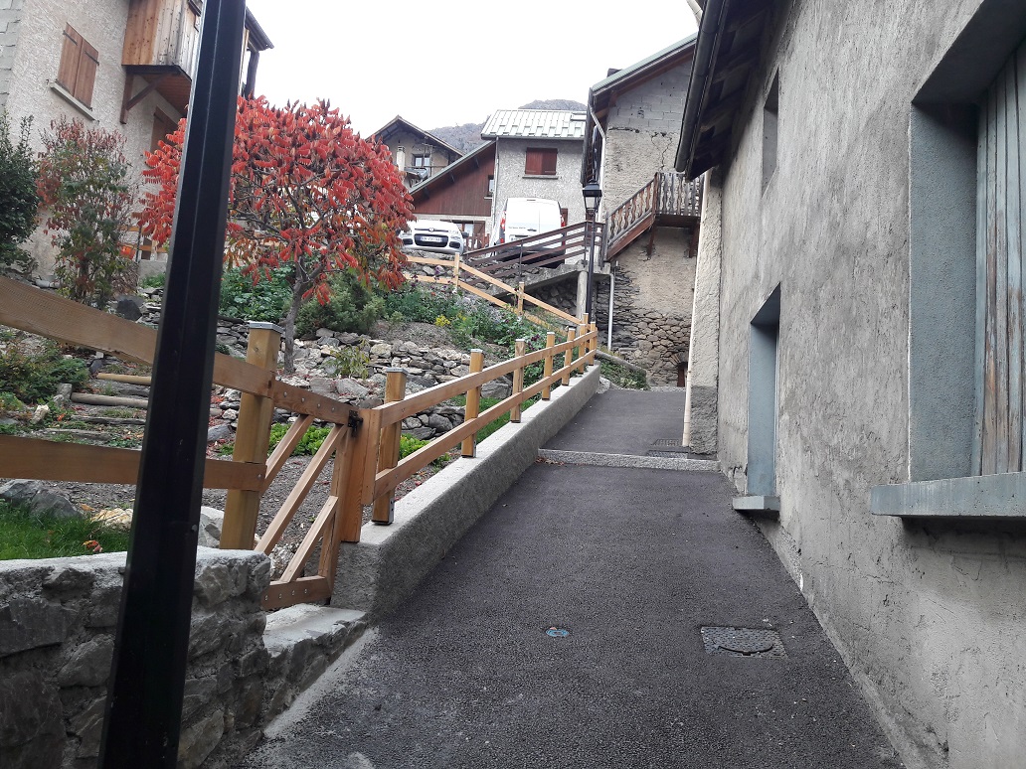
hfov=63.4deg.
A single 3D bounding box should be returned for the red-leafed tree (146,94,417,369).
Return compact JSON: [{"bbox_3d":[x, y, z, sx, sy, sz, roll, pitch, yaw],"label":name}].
[{"bbox_3d":[-2.697,-1.717,9.400,3.108,3.142,2.900,4,-8,0],"label":"red-leafed tree"}]

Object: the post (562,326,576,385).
[{"bbox_3d":[0.870,-0.428,13.248,0.092,0.910,0.092,3,-8,11],"label":"post"}]

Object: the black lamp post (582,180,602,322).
[{"bbox_3d":[1.643,-2.668,18.297,0.460,3.800,0.460,5,-8,-6],"label":"black lamp post"}]

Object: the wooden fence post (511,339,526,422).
[{"bbox_3d":[0.073,-0.030,9.153,0.092,0.910,0.092,3,-8,11],"label":"wooden fence post"}]

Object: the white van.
[{"bbox_3d":[0.280,-3.985,24.950,1.810,1.820,4.300,5,-8,-5],"label":"white van"}]

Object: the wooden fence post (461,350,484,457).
[{"bbox_3d":[-0.334,0.168,7.132,0.092,0.910,0.092,3,-8,11],"label":"wooden fence post"}]

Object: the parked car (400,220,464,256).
[{"bbox_3d":[-2.080,-3.568,22.139,1.650,1.550,3.650,5,-8,-3],"label":"parked car"}]

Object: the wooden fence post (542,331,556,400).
[{"bbox_3d":[0.487,-0.238,11.200,0.092,0.910,0.092,3,-8,11],"label":"wooden fence post"}]

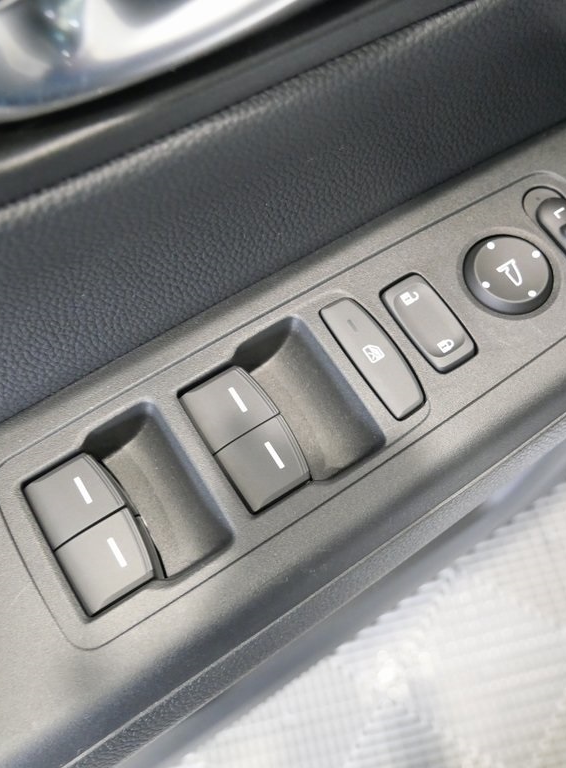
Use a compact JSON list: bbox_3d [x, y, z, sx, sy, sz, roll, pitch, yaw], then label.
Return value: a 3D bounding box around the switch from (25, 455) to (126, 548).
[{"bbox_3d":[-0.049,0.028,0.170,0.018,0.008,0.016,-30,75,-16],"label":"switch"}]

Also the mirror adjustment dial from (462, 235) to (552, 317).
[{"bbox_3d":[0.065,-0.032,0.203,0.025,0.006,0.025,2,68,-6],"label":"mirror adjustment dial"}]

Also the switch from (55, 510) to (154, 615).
[{"bbox_3d":[-0.040,0.041,0.165,0.018,0.008,0.017,-30,75,-16],"label":"switch"}]

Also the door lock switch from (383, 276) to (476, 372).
[{"bbox_3d":[0.040,-0.016,0.195,0.012,0.006,0.028,-30,75,-16],"label":"door lock switch"}]

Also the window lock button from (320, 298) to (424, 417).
[{"bbox_3d":[0.025,-0.007,0.191,0.012,0.006,0.035,-30,75,-16],"label":"window lock button"}]

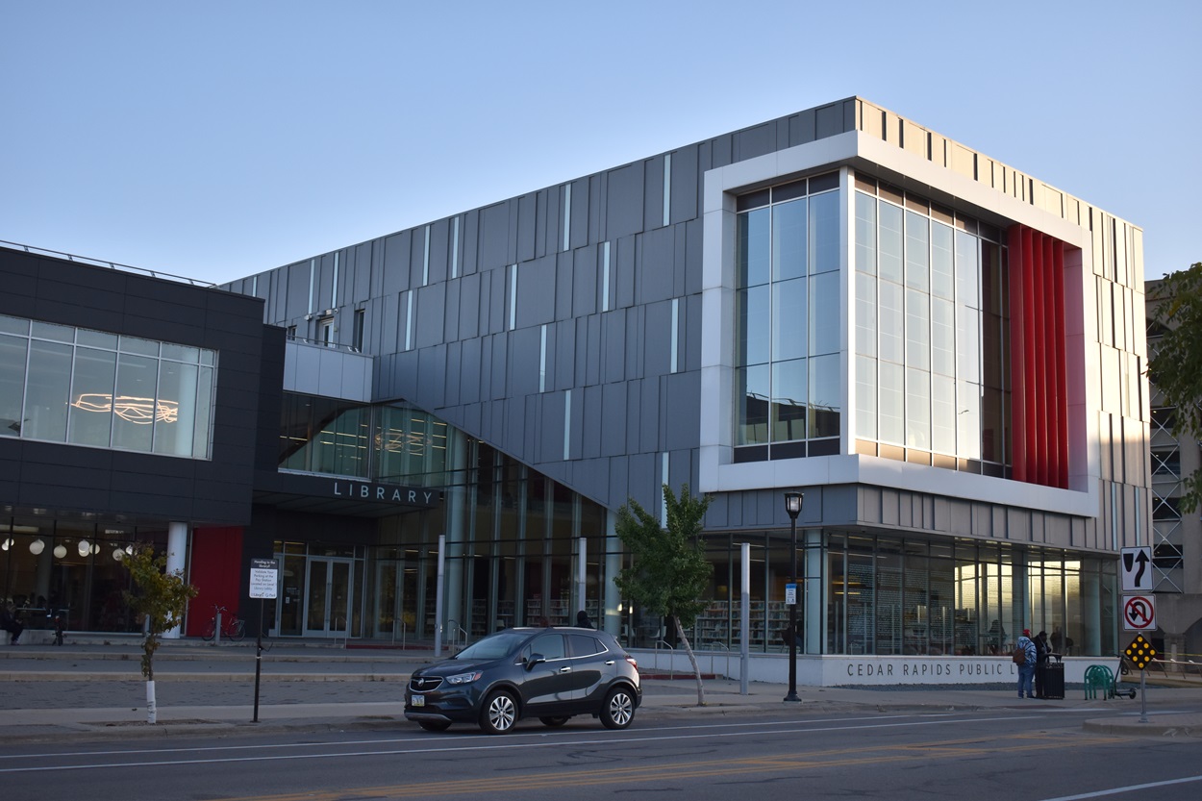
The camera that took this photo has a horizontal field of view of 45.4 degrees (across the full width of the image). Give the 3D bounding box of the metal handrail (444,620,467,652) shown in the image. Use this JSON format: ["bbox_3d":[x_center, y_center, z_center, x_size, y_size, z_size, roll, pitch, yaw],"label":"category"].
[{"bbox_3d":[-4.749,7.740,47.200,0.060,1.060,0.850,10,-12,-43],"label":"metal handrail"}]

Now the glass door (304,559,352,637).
[{"bbox_3d":[-9.846,7.142,52.021,2.030,2.800,0.120,10,-12,-44],"label":"glass door"}]

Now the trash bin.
[{"bbox_3d":[11.660,7.089,36.937,0.530,1.140,0.530,1,-9,0],"label":"trash bin"}]

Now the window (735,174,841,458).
[{"bbox_3d":[5.325,-2.297,41.158,0.200,8.100,3.800,10,-12,-44],"label":"window"}]

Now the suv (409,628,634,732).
[{"bbox_3d":[-1.180,4.450,23.100,4.270,1.660,1.800,10,-12,-44],"label":"suv"}]

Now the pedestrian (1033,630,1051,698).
[{"bbox_3d":[11.385,6.839,37.189,0.470,1.700,0.500,-1,-9,17],"label":"pedestrian"}]

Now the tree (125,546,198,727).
[{"bbox_3d":[-6.252,3.334,20.400,1.070,2.500,1.050,1,-9,0],"label":"tree"}]

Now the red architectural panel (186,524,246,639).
[{"bbox_3d":[-13.222,6.230,49.300,0.200,3.740,3.500,10,-12,-44],"label":"red architectural panel"}]

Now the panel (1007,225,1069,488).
[{"bbox_3d":[13.960,-1.335,45.722,2.800,8.100,0.500,10,-12,-44],"label":"panel"}]

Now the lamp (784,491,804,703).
[{"bbox_3d":[4.248,4.290,31.607,0.450,4.570,0.450,1,-9,0],"label":"lamp"}]

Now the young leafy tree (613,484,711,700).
[{"bbox_3d":[1.257,3.957,29.100,1.980,4.470,1.900,1,-9,0],"label":"young leafy tree"}]

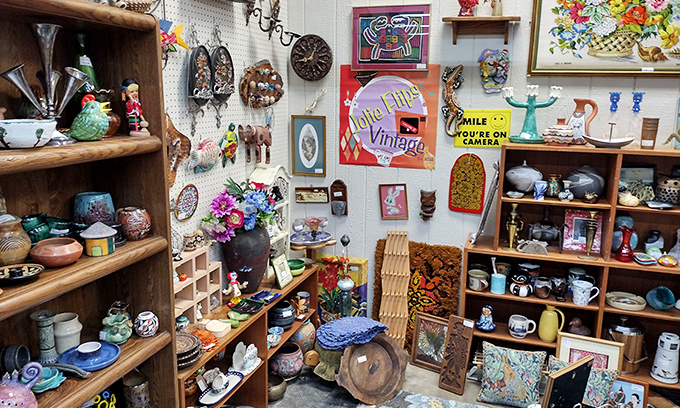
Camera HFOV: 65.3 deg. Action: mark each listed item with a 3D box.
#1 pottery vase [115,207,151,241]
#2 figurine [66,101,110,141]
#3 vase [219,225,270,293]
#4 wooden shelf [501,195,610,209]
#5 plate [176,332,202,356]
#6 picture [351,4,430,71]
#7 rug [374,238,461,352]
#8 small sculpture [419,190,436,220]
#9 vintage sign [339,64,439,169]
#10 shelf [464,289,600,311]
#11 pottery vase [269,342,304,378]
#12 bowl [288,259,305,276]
[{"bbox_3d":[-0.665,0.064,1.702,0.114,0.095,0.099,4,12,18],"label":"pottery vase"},{"bbox_3d":[-0.729,-0.250,1.536,0.125,0.128,0.092,-1,12,-10],"label":"figurine"},{"bbox_3d":[-0.481,0.263,2.716,0.245,0.370,0.245,1,12,0],"label":"vase"},{"bbox_3d":[1.110,-0.029,2.754,0.494,0.020,0.300,5,12,19],"label":"wooden shelf"},{"bbox_3d":[-0.635,0.546,2.047,0.188,0.026,0.188,1,12,0],"label":"plate"},{"bbox_3d":[0.290,-0.944,3.029,0.459,0.368,0.022,5,12,19],"label":"picture"},{"bbox_3d":[0.458,0.590,3.261,0.525,0.705,0.045,5,7,18],"label":"rug"},{"bbox_3d":[0.520,0.012,3.161,0.096,0.190,0.070,5,12,18],"label":"small sculpture"},{"bbox_3d":[0.282,-0.520,3.169,0.599,0.603,0.010,4,12,18],"label":"vintage sign"},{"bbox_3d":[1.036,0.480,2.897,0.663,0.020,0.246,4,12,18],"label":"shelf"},{"bbox_3d":[-0.301,0.896,2.997,0.200,0.170,0.200,1,12,0],"label":"pottery vase"},{"bbox_3d":[-0.253,0.373,3.070,0.108,0.064,0.108,1,12,0],"label":"bowl"}]

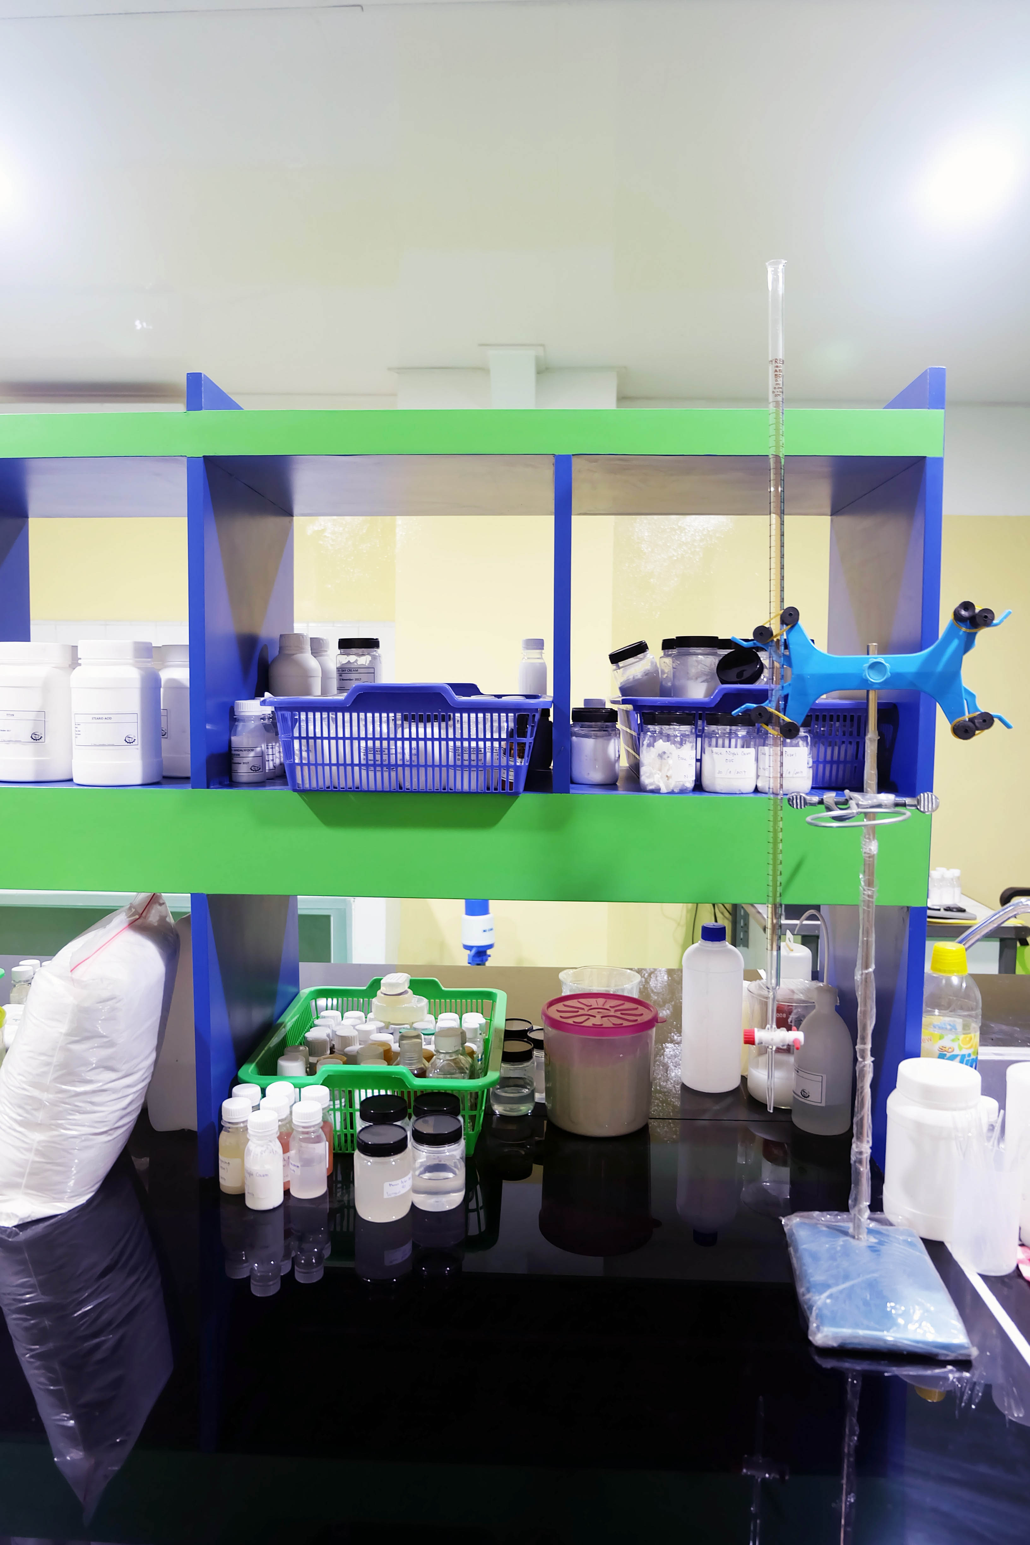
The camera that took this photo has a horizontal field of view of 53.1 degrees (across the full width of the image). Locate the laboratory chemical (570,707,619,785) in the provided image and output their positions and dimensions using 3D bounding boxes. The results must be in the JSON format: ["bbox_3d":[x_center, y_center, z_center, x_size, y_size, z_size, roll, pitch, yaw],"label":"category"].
[{"bbox_3d":[0.096,-0.032,1.226,0.059,0.088,0.059,0,4,0],"label":"laboratory chemical"}]

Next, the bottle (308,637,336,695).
[{"bbox_3d":[-0.269,-0.102,1.413,0.055,0.165,0.055,1,5,3],"label":"bottle"}]

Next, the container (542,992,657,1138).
[{"bbox_3d":[0.111,0.384,1.360,0.153,0.145,0.153,1,4,3],"label":"container"}]

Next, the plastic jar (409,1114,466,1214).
[{"bbox_3d":[-0.084,0.428,1.133,0.060,0.085,0.060,0,4,0],"label":"plastic jar"}]

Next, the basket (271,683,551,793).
[{"bbox_3d":[-0.106,-0.050,1.261,0.305,0.118,0.365,1,5,3],"label":"basket"}]

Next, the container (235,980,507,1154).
[{"bbox_3d":[-0.168,0.382,1.370,0.307,0.118,0.370,1,5,2],"label":"container"}]

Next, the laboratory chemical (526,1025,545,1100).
[{"bbox_3d":[0.044,0.409,1.433,0.059,0.085,0.059,1,4,3],"label":"laboratory chemical"}]

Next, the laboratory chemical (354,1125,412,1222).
[{"bbox_3d":[-0.139,0.425,1.094,0.060,0.082,0.060,0,4,0],"label":"laboratory chemical"}]

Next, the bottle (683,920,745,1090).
[{"bbox_3d":[0.285,0.334,1.481,0.084,0.231,0.084,1,4,3],"label":"bottle"}]

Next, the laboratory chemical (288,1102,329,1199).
[{"bbox_3d":[-0.227,0.414,1.135,0.041,0.095,0.041,0,5,0],"label":"laboratory chemical"}]

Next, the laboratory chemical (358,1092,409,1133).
[{"bbox_3d":[-0.150,0.425,1.181,0.060,0.085,0.060,1,4,3],"label":"laboratory chemical"}]

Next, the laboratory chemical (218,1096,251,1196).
[{"bbox_3d":[-0.307,0.413,1.143,0.041,0.095,0.041,2,5,20],"label":"laboratory chemical"}]

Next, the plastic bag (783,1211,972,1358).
[{"bbox_3d":[0.327,0.466,0.949,0.124,0.026,0.188,1,4,9],"label":"plastic bag"}]

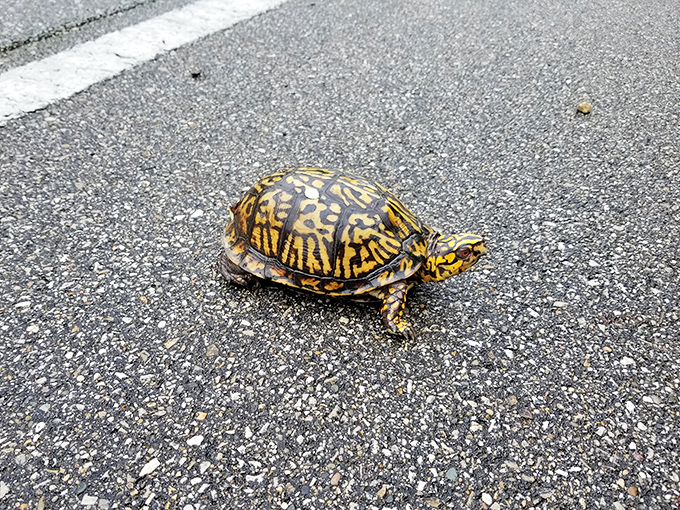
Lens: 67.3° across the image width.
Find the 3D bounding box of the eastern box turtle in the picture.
[{"bbox_3d":[0.006,-0.015,0.311,0.161,0.065,0.098,10,41,11],"label":"eastern box turtle"}]

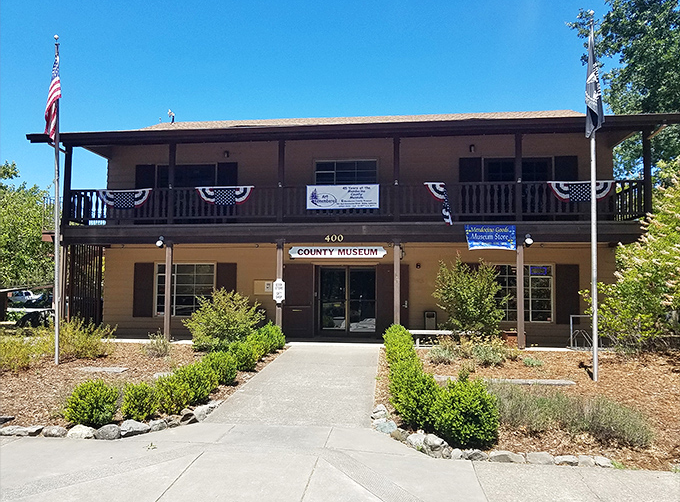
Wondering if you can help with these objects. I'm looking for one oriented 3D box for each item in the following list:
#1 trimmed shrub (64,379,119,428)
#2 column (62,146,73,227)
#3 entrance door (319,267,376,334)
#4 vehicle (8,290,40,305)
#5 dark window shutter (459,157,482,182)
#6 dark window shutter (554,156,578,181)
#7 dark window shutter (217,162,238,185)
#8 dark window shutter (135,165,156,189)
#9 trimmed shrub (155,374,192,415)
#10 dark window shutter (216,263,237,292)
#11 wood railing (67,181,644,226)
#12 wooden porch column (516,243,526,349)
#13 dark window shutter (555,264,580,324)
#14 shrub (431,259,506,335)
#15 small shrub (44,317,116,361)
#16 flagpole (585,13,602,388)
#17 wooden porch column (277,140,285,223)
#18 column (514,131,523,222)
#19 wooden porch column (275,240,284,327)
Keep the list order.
[{"bbox_3d":[-3.147,1.930,6.483,0.588,0.598,0.588,0,-4,7],"label":"trimmed shrub"},{"bbox_3d":[-7.455,-1.773,13.938,0.145,2.275,0.145,0,-4,6],"label":"column"},{"bbox_3d":[0.210,1.433,14.705,1.708,2.002,0.100,0,-3,7],"label":"entrance door"},{"bbox_3d":[-30.223,4.529,49.000,4.500,1.500,1.800,-3,-5,41],"label":"vehicle"},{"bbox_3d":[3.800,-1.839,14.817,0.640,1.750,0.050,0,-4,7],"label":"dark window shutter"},{"bbox_3d":[6.364,-1.663,14.288,0.620,1.989,0.045,0,-4,6],"label":"dark window shutter"},{"bbox_3d":[-3.328,-1.615,15.105,0.604,1.989,0.040,0,-3,7],"label":"dark window shutter"},{"bbox_3d":[-5.870,-1.609,15.410,0.607,1.980,0.040,0,-3,7],"label":"dark window shutter"},{"bbox_3d":[-2.325,2.004,7.144,0.487,0.533,0.487,0,-4,7],"label":"trimmed shrub"},{"bbox_3d":[-3.382,1.180,15.193,0.608,1.637,0.045,0,-4,6],"label":"dark window shutter"},{"bbox_3d":[-0.042,-1.226,13.400,15.250,0.974,0.120,0,-4,7],"label":"wood railing"},{"bbox_3d":[4.406,1.076,12.419,0.145,2.581,0.145,0,-4,6],"label":"wooden porch column"},{"bbox_3d":[6.389,1.211,14.297,0.617,1.660,0.050,0,-4,7],"label":"dark window shutter"},{"bbox_3d":[3.030,1.264,11.967,1.651,2.132,1.600,0,-4,7],"label":"shrub"},{"bbox_3d":[-5.697,1.915,11.281,1.544,0.757,1.194,2,-3,-27],"label":"small shrub"},{"bbox_3d":[4.328,-0.968,8.705,0.095,6.313,0.095,0,-3,7],"label":"flagpole"},{"bbox_3d":[-1.514,-1.799,13.273,0.145,2.181,0.145,0,-4,6],"label":"wooden porch column"},{"bbox_3d":[4.507,-1.830,12.917,0.155,2.244,0.155,0,-4,7],"label":"column"},{"bbox_3d":[-1.534,1.085,13.114,0.145,2.560,0.145,0,-3,7],"label":"wooden porch column"}]

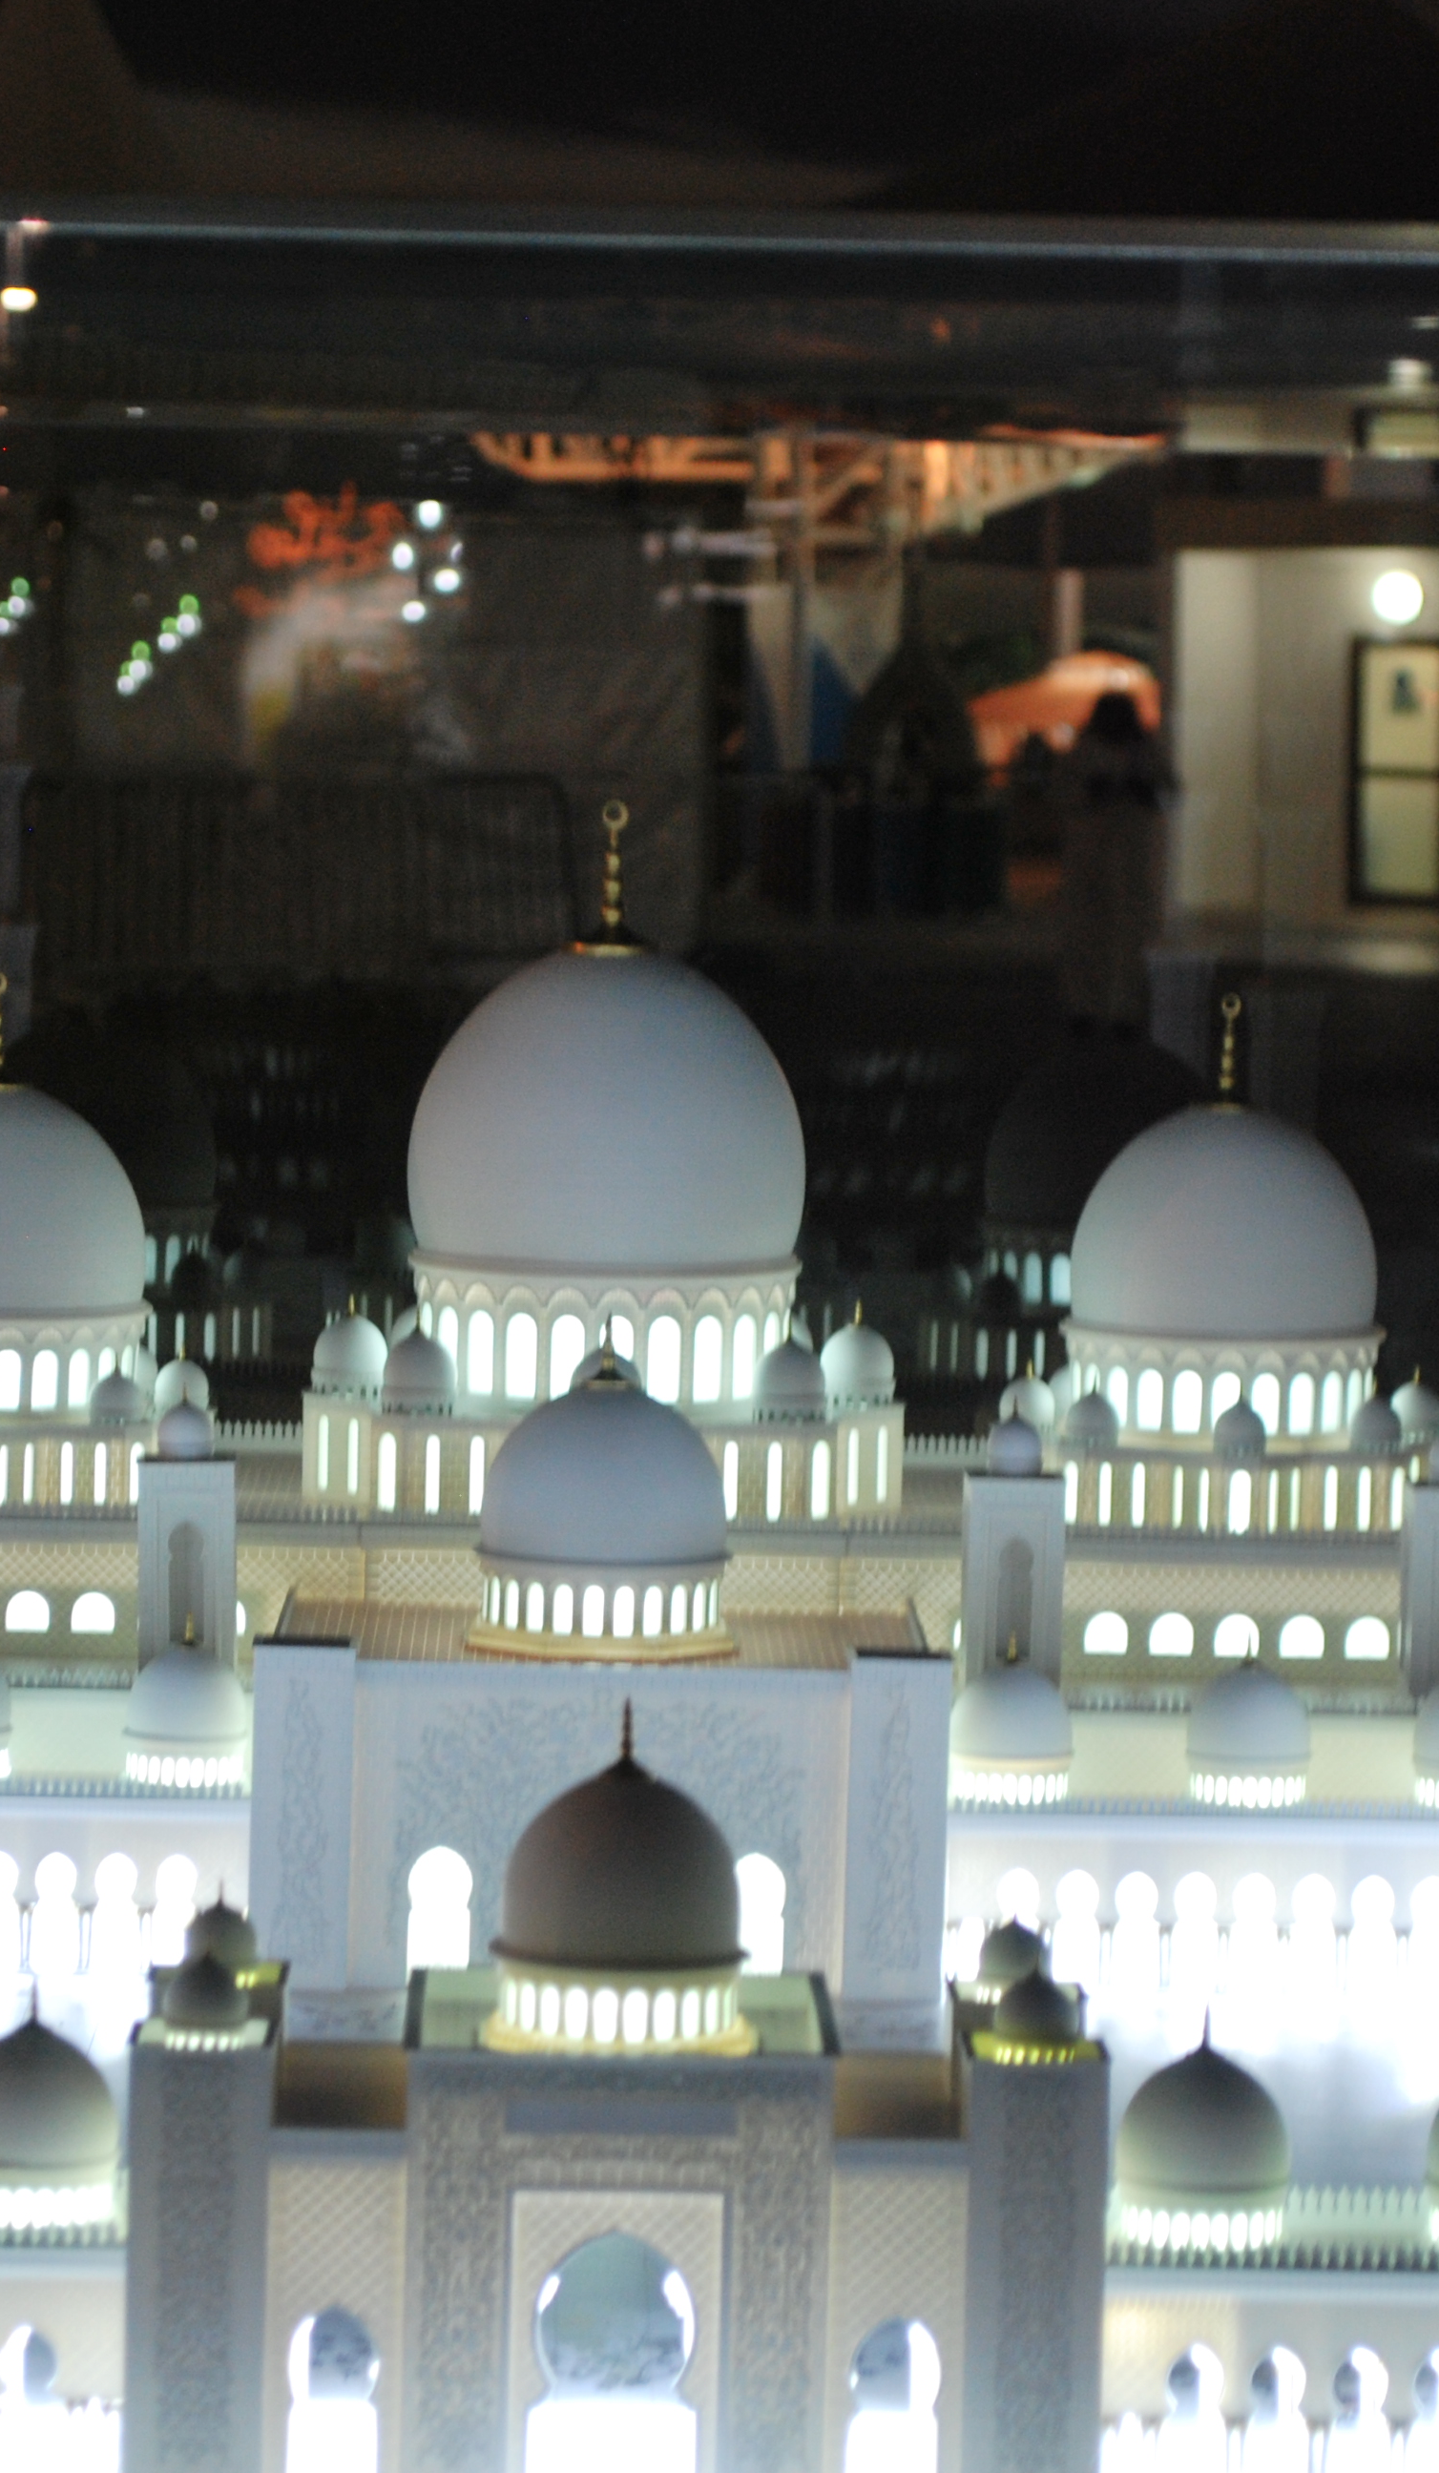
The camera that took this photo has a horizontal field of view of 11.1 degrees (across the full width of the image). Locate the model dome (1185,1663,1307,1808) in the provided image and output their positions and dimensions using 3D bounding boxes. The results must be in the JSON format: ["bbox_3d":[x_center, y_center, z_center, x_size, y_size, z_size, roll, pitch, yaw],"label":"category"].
[{"bbox_3d":[0.293,0.273,4.087,0.069,0.075,0.069,1,4,-1],"label":"model dome"}]

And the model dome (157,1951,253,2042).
[{"bbox_3d":[-0.197,0.292,2.851,0.034,0.033,0.034,1,4,-1],"label":"model dome"}]

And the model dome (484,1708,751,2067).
[{"bbox_3d":[-0.037,0.238,2.784,0.100,0.123,0.100,1,4,-1],"label":"model dome"}]

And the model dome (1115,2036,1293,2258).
[{"bbox_3d":[0.194,0.360,2.948,0.069,0.077,0.069,1,4,-1],"label":"model dome"}]

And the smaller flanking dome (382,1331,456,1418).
[{"bbox_3d":[-0.129,0.058,3.171,0.031,0.035,0.031,1,4,-1],"label":"smaller flanking dome"}]

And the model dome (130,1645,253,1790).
[{"bbox_3d":[-0.285,0.255,3.973,0.067,0.073,0.067,1,4,-1],"label":"model dome"}]

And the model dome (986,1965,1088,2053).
[{"bbox_3d":[0.123,0.299,2.858,0.035,0.032,0.035,1,4,-1],"label":"model dome"}]

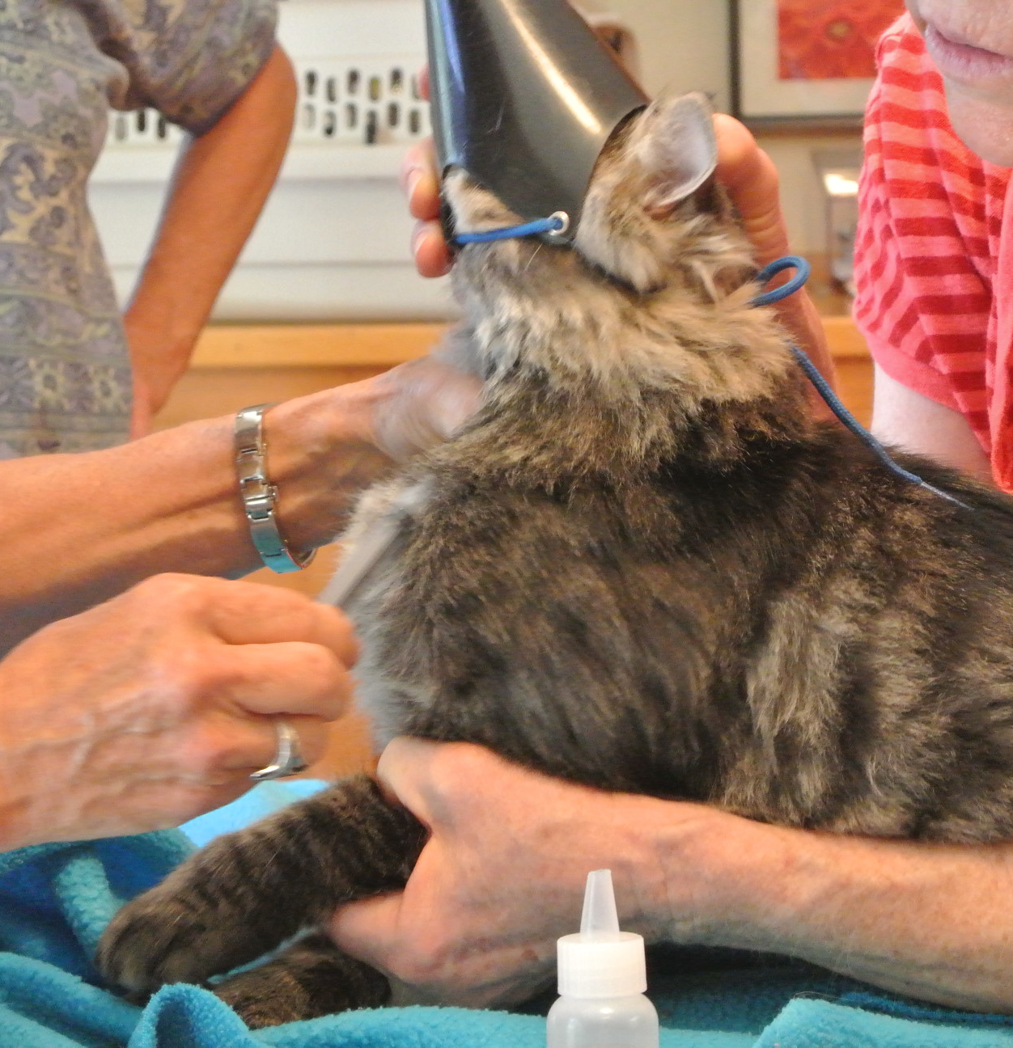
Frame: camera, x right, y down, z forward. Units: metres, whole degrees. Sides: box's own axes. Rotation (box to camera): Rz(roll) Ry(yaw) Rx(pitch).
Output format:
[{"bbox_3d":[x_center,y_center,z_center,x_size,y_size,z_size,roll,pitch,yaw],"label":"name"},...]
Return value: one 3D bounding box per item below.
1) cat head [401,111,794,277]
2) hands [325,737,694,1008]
[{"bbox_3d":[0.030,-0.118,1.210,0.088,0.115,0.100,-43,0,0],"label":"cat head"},{"bbox_3d":[0.002,0.126,1.270,0.130,0.092,0.085,-3,3,12],"label":"hands"}]

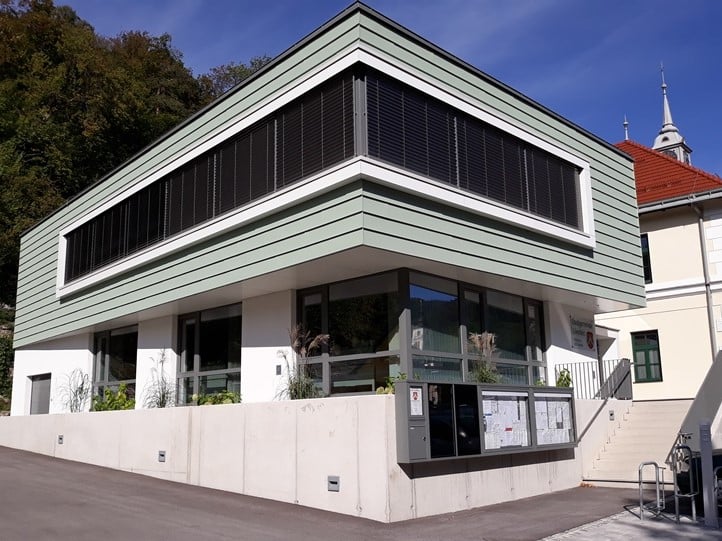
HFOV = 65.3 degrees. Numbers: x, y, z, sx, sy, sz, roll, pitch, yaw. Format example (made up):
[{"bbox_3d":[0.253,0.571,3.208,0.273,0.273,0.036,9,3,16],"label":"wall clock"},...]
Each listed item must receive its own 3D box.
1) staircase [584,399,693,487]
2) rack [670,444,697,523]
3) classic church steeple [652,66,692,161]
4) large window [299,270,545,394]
[{"bbox_3d":[6.474,3.793,12.525,3.041,1.790,1.900,11,-18,-41],"label":"staircase"},{"bbox_3d":[4.426,2.909,7.721,0.600,0.970,0.150,12,-19,-42],"label":"rack"},{"bbox_3d":[15.869,-8.011,29.335,1.400,6.160,1.400,12,-19,-42],"label":"classic church steeple"},{"bbox_3d":[1.851,1.935,14.645,5.600,2.580,3.350,12,-19,-42],"label":"large window"}]

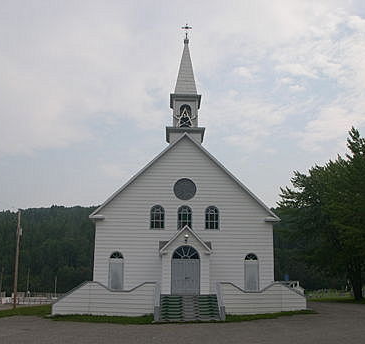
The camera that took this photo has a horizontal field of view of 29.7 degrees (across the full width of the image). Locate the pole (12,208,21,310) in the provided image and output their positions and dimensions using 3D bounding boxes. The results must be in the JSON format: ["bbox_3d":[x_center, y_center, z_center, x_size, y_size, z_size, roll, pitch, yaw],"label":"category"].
[{"bbox_3d":[-14.794,7.786,61.755,0.300,8.720,0.300,1,-10,-3],"label":"pole"}]

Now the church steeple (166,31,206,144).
[{"bbox_3d":[0.216,-5.956,47.462,2.639,8.932,2.639,1,-10,-3],"label":"church steeple"}]

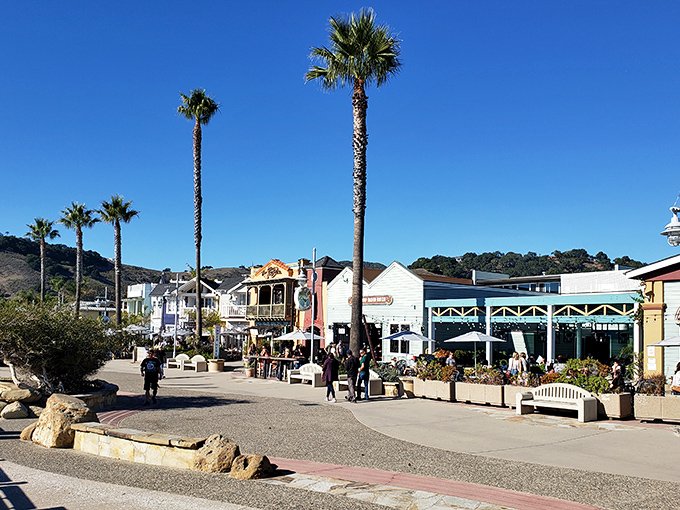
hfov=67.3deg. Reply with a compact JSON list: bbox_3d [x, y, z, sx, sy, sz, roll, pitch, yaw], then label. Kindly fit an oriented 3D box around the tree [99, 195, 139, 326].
[{"bbox_3d":[-19.519,1.780,44.405,3.430,14.100,3.430,4,-7,-24],"label":"tree"}]

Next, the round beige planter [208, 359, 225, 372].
[{"bbox_3d":[-7.538,6.754,31.200,0.980,0.750,0.980,3,-8,-17],"label":"round beige planter"}]

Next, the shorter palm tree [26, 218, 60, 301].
[{"bbox_3d":[-39.116,3.626,66.657,4.370,16.760,4.370,5,-8,-30],"label":"shorter palm tree"}]

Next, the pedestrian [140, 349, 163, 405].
[{"bbox_3d":[-5.943,3.856,16.100,0.680,1.740,0.500,1,-8,-5],"label":"pedestrian"}]

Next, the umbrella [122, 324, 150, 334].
[{"bbox_3d":[-18.546,7.620,46.323,2.400,2.500,2.400,4,-9,-23],"label":"umbrella"}]

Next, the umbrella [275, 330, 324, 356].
[{"bbox_3d":[-2.005,4.977,25.640,2.550,2.450,2.550,1,-7,-5],"label":"umbrella"}]

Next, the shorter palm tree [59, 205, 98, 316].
[{"bbox_3d":[-24.066,2.439,47.000,3.900,14.700,3.900,5,-9,-27],"label":"shorter palm tree"}]

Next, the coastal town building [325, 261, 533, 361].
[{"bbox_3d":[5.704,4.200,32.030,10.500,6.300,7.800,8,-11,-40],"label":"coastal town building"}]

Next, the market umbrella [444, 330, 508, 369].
[{"bbox_3d":[5.767,4.504,21.625,2.000,2.460,2.000,8,-11,-40],"label":"market umbrella"}]

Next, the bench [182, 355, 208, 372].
[{"bbox_3d":[-8.625,6.439,30.451,0.650,0.900,1.800,6,-9,-41],"label":"bench"}]

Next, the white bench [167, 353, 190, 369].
[{"bbox_3d":[-10.076,6.723,32.000,0.700,0.900,1.800,8,-11,-43],"label":"white bench"}]

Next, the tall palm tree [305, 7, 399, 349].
[{"bbox_3d":[0.563,-2.765,22.260,4.150,16.820,4.150,1,-7,1],"label":"tall palm tree"}]

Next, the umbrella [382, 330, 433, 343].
[{"bbox_3d":[3.182,4.744,23.737,2.550,2.400,2.550,0,-7,8],"label":"umbrella"}]

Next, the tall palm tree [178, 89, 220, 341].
[{"bbox_3d":[-9.518,-1.987,33.657,2.770,18.510,2.770,3,-7,-16],"label":"tall palm tree"}]

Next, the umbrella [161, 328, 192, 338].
[{"bbox_3d":[-13.103,7.234,40.823,2.400,2.500,2.400,3,-9,-17],"label":"umbrella"}]

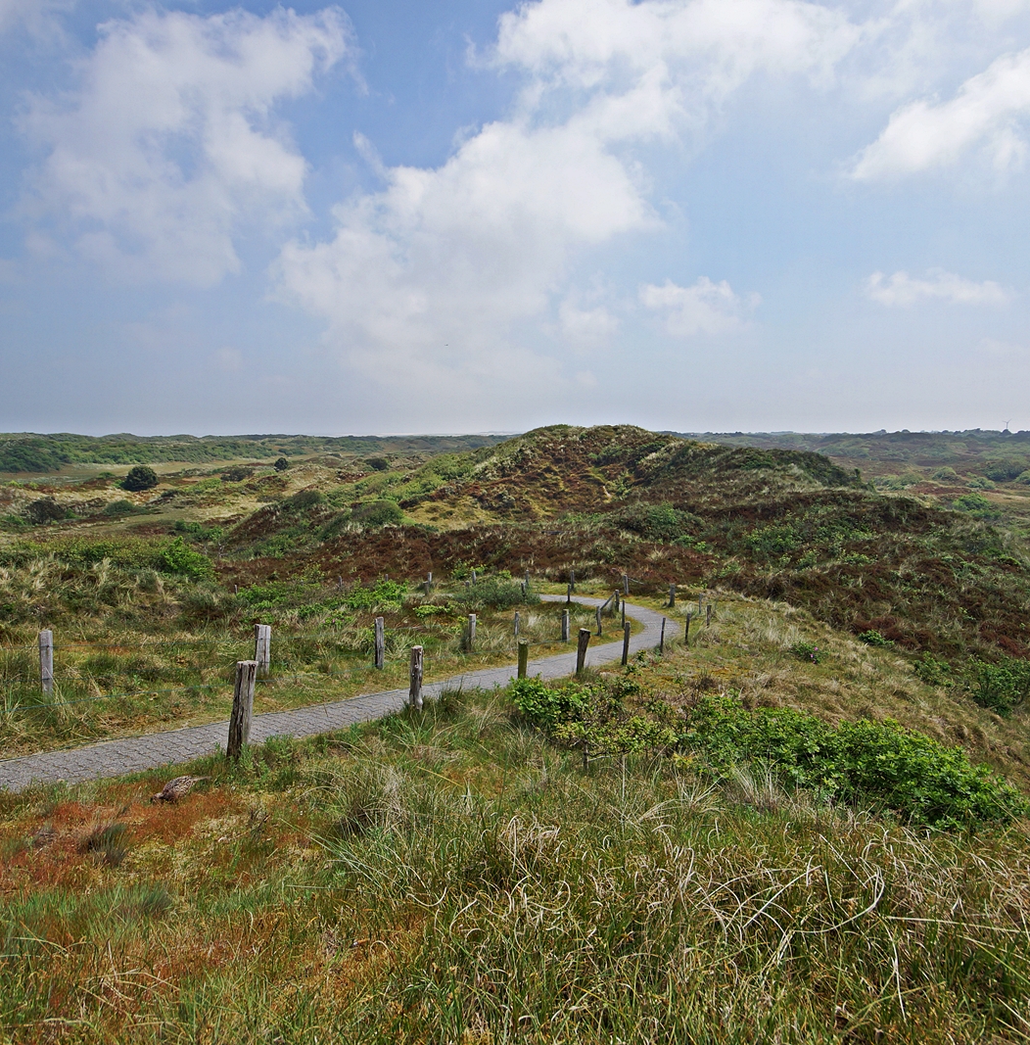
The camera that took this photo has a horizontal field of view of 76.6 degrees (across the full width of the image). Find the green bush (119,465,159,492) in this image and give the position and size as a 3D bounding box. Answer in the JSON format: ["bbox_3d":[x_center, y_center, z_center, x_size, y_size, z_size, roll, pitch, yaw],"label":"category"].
[{"bbox_3d":[-62.249,-7.288,108.000,5.612,4.124,5.051,-4,9,-30],"label":"green bush"}]

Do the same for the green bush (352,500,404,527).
[{"bbox_3d":[-10.590,-0.656,50.000,3.943,2.091,3.351,-2,8,-12],"label":"green bush"}]

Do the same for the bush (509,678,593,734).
[{"bbox_3d":[0.495,2.466,8.800,1.136,0.736,1.023,0,8,3],"label":"bush"}]

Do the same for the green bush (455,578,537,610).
[{"bbox_3d":[-0.828,3.125,28.500,3.524,1.347,2.643,0,8,-2],"label":"green bush"}]

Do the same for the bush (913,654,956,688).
[{"bbox_3d":[10.608,3.742,16.500,0.911,0.810,0.819,5,9,33],"label":"bush"}]

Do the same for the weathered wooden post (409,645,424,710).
[{"bbox_3d":[-1.494,2.357,9.900,0.180,0.970,0.180,-1,8,-9],"label":"weathered wooden post"}]

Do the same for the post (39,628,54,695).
[{"bbox_3d":[-6.453,1.923,9.000,0.155,0.950,0.155,-6,10,-36],"label":"post"}]

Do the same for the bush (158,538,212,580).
[{"bbox_3d":[-14.144,1.548,28.000,2.061,1.731,1.958,-4,9,-27],"label":"bush"}]

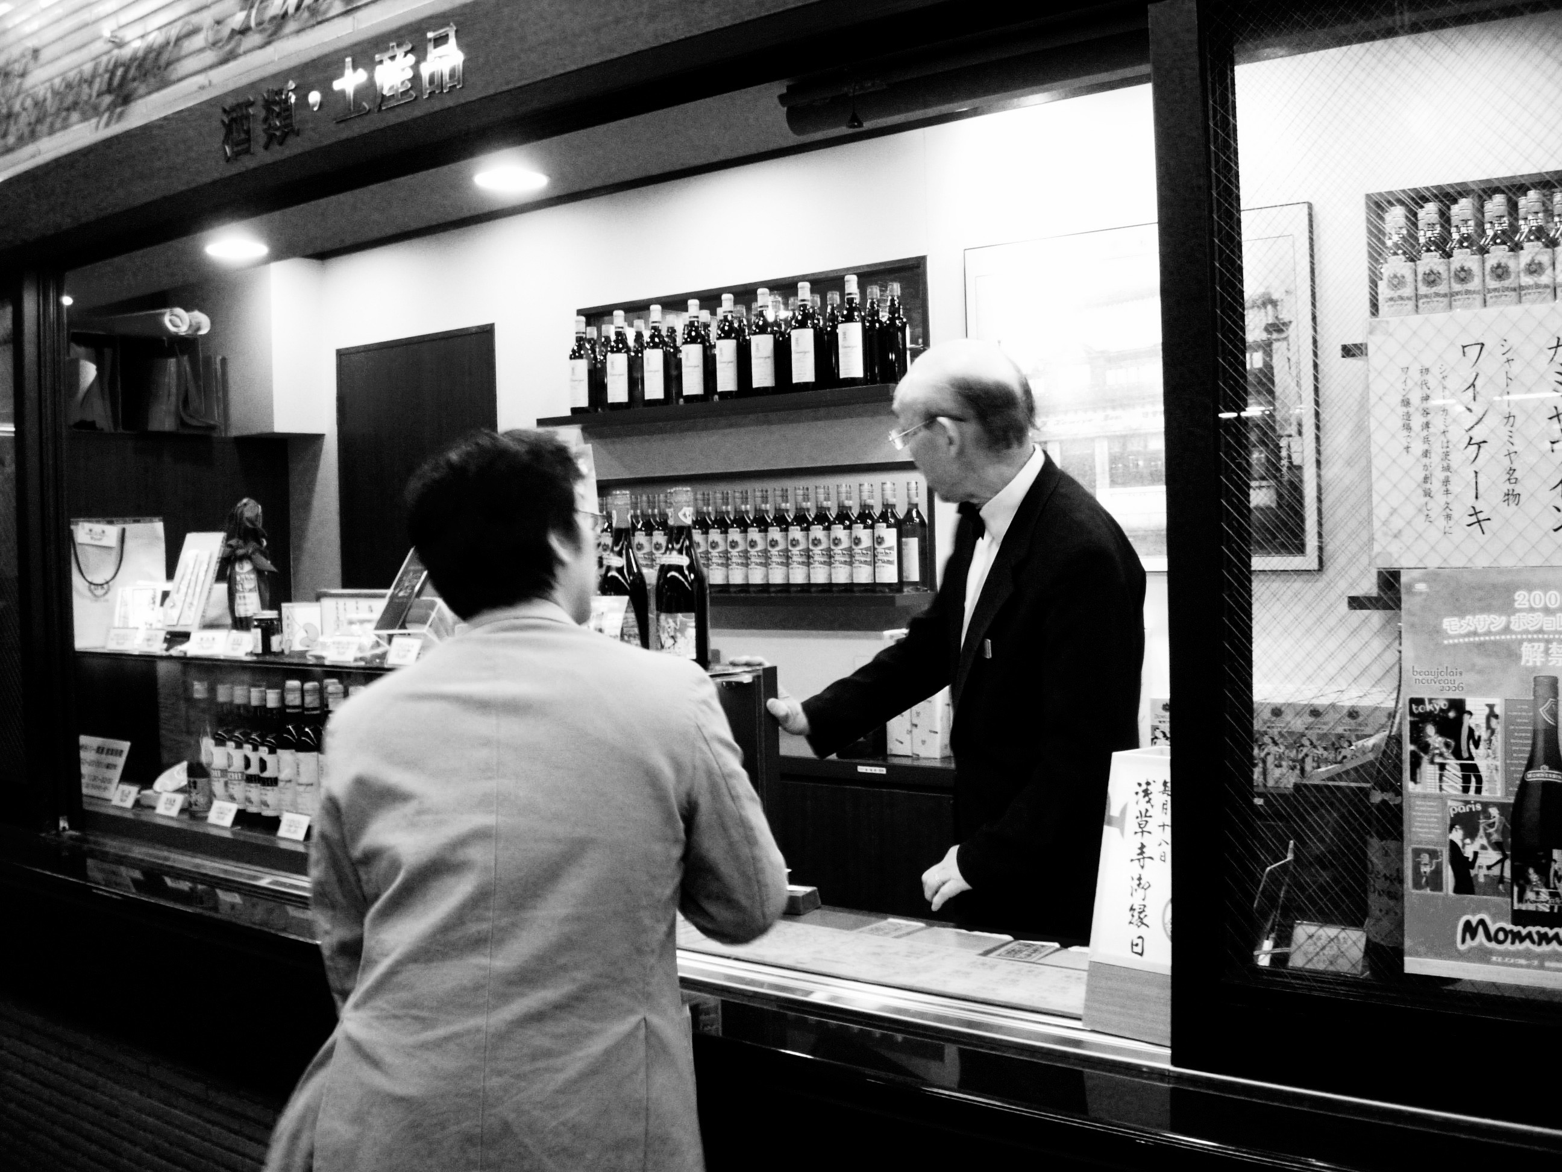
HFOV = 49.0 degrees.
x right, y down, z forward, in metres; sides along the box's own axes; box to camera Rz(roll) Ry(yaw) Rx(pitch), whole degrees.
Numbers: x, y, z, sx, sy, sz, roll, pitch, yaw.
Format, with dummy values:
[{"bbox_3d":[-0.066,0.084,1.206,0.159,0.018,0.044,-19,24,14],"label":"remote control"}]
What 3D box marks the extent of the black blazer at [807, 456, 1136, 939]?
[{"bbox_3d":[0.300,0.186,2.638,0.380,0.730,0.500,-3,2,-37],"label":"black blazer"}]

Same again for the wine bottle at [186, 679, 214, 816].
[{"bbox_3d":[-1.089,0.299,3.206,0.058,0.254,0.058,0,2,40],"label":"wine bottle"}]

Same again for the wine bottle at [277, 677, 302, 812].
[{"bbox_3d":[-0.941,0.332,3.334,0.075,0.300,0.075,0,2,40],"label":"wine bottle"}]

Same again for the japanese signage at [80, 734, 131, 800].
[{"bbox_3d":[-1.398,0.369,3.504,0.205,0.124,0.010,0,-18,40],"label":"japanese signage"}]

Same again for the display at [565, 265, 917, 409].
[{"bbox_3d":[-0.113,-0.690,4.884,1.140,0.335,0.280,0,2,40],"label":"display"}]

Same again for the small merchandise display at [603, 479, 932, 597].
[{"bbox_3d":[-0.049,-0.106,4.105,1.050,0.253,0.120,0,2,40],"label":"small merchandise display"}]

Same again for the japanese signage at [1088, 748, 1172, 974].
[{"bbox_3d":[0.451,0.318,2.006,0.100,0.250,0.150,-3,2,-40],"label":"japanese signage"}]

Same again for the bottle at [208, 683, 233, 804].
[{"bbox_3d":[-1.159,0.340,3.591,0.073,0.280,0.073,0,2,40],"label":"bottle"}]

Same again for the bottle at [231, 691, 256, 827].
[{"bbox_3d":[-1.106,0.340,3.539,0.073,0.280,0.073,0,2,40],"label":"bottle"}]

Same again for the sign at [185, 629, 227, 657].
[{"bbox_3d":[-1.022,0.102,3.067,0.115,0.048,0.015,0,-18,40],"label":"sign"}]

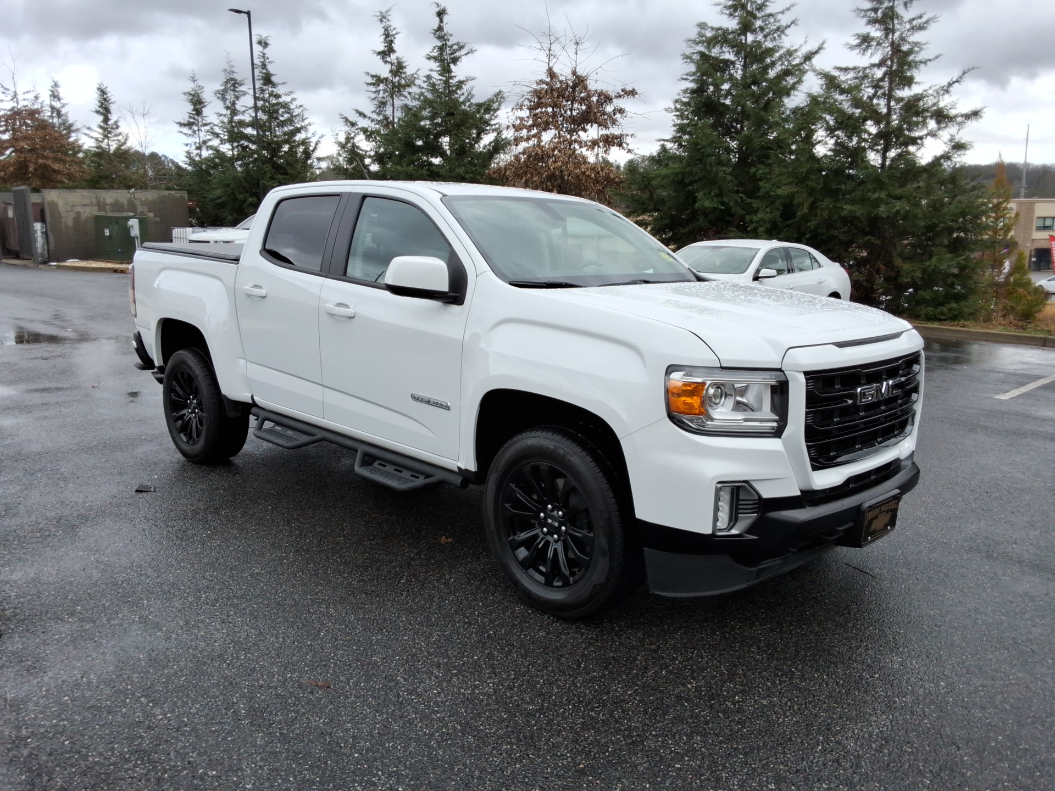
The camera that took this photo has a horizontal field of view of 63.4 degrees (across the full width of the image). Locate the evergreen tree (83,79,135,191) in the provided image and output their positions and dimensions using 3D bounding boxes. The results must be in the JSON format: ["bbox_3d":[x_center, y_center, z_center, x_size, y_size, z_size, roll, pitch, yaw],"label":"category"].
[{"bbox_3d":[-19.823,-10.673,40.701,2.900,8.100,2.900,-4,11,-25],"label":"evergreen tree"}]

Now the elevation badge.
[{"bbox_3d":[-0.422,0.027,3.704,0.012,0.038,0.275,-9,14,-44],"label":"elevation badge"}]

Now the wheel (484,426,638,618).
[{"bbox_3d":[0.157,0.479,3.353,0.262,0.752,0.752,-9,14,-44],"label":"wheel"}]

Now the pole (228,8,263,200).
[{"bbox_3d":[-11.140,-10.066,33.736,0.950,9.720,0.350,-3,10,-16],"label":"pole"}]

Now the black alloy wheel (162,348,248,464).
[{"bbox_3d":[-2.123,0.058,5.613,0.270,0.775,0.775,-8,13,-44],"label":"black alloy wheel"}]

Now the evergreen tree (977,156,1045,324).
[{"bbox_3d":[8.176,-2.657,14.636,1.250,2.720,1.250,6,11,28],"label":"evergreen tree"}]

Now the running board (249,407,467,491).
[{"bbox_3d":[-0.982,0.267,4.328,0.180,0.155,1.970,-9,14,-44],"label":"running board"}]

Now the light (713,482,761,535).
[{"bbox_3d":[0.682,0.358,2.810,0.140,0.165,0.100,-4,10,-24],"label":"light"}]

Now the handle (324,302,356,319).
[{"bbox_3d":[-0.894,-0.409,4.106,0.055,0.058,0.235,-8,13,-44],"label":"handle"}]

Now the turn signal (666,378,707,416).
[{"bbox_3d":[0.523,0.002,2.801,0.120,0.120,0.095,-3,10,-19],"label":"turn signal"}]

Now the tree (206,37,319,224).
[{"bbox_3d":[-10.740,-10.009,35.285,4.500,9.070,4.500,-3,10,-16],"label":"tree"}]

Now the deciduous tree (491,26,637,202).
[{"bbox_3d":[1.040,-6.414,24.154,4.100,7.600,4.100,0,10,0],"label":"deciduous tree"}]

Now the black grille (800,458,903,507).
[{"bbox_3d":[1.291,0.320,3.289,0.890,0.120,0.110,-9,14,-44],"label":"black grille"}]

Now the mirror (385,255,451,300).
[{"bbox_3d":[-0.452,-0.490,3.550,0.220,0.185,0.170,-8,13,-44],"label":"mirror"}]

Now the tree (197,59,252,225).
[{"bbox_3d":[-11.234,-8.753,32.676,2.500,7.860,2.500,0,10,0],"label":"tree"}]

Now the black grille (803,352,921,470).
[{"bbox_3d":[1.287,0.044,3.230,0.990,0.355,0.110,-8,13,-44],"label":"black grille"}]

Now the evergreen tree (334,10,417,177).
[{"bbox_3d":[-4.312,-7.880,27.222,3.600,8.350,3.600,-1,10,-9],"label":"evergreen tree"}]

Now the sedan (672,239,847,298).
[{"bbox_3d":[3.300,-1.650,13.240,1.850,1.460,4.860,9,13,43],"label":"sedan"}]

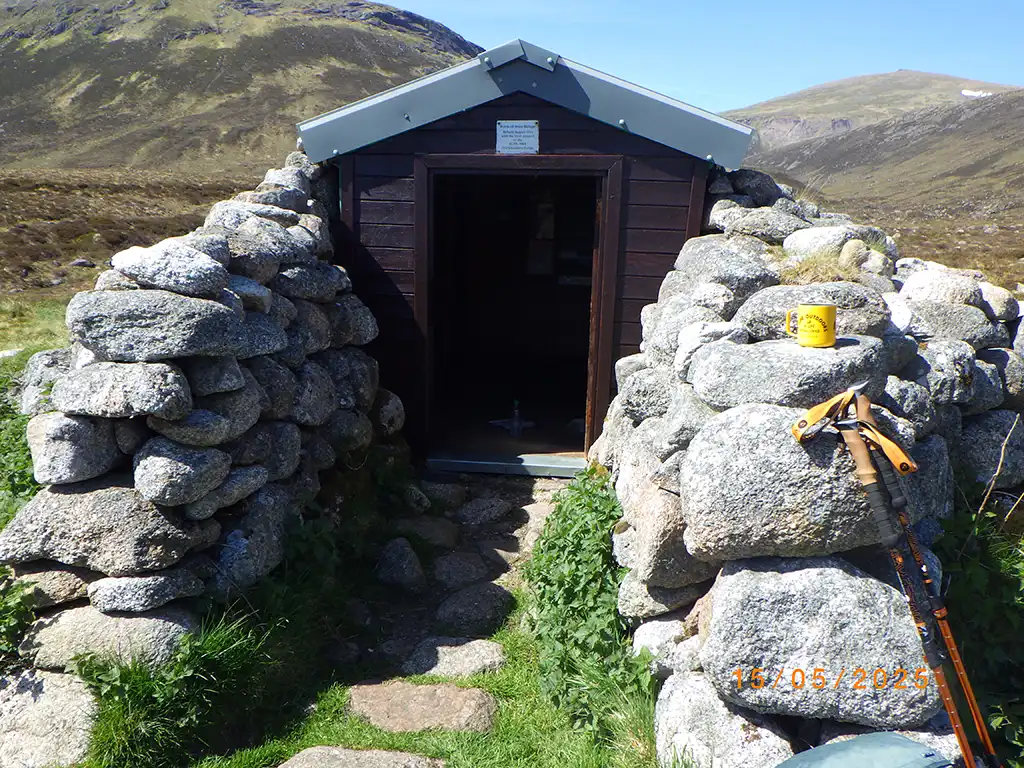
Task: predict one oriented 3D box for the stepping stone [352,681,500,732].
[{"bbox_3d":[-0.272,1.003,2.530,0.448,0.090,0.223,3,11,6],"label":"stepping stone"}]

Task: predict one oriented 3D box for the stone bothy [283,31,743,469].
[{"bbox_3d":[0.171,-0.855,5.502,2.226,2.159,2.850,3,11,6],"label":"stone bothy"}]

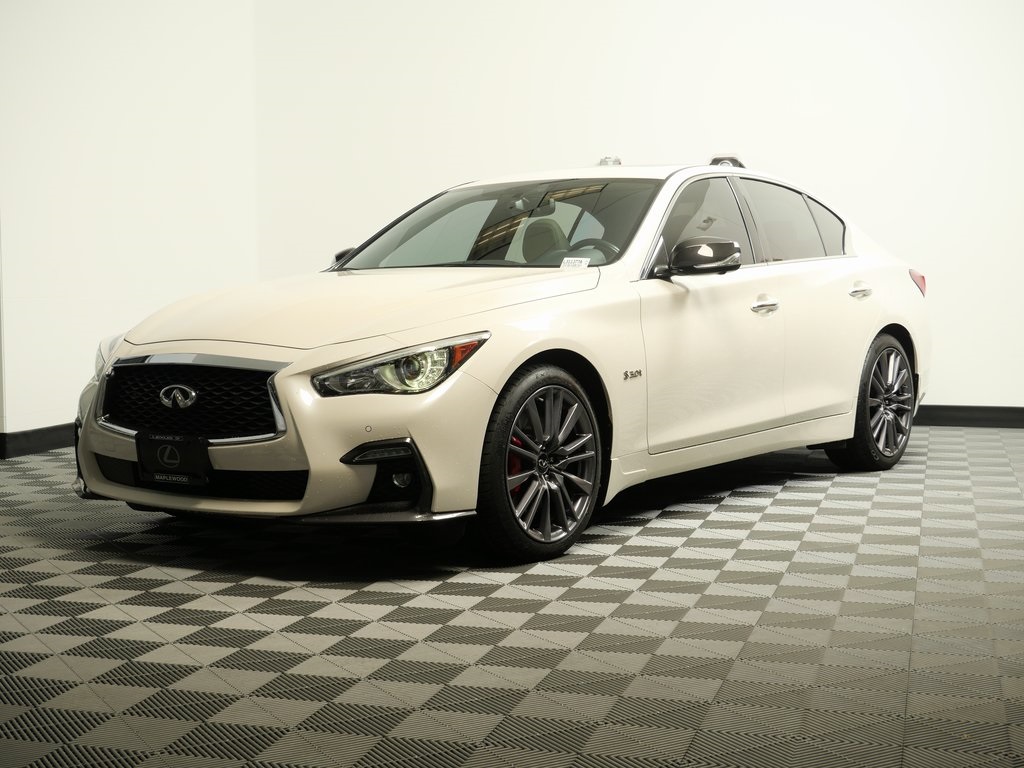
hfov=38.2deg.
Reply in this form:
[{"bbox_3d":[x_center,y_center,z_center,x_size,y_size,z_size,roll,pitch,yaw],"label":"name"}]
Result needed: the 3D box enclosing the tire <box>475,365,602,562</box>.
[{"bbox_3d":[0.044,0.250,4.967,0.245,0.675,0.675,2,5,37],"label":"tire"}]

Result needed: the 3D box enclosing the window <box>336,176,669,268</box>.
[{"bbox_3d":[-0.056,-0.642,6.068,1.370,0.110,0.790,2,37,37],"label":"window"}]

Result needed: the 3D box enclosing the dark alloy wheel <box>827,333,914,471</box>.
[{"bbox_3d":[1.748,0.089,7.246,0.265,0.670,0.670,2,5,37],"label":"dark alloy wheel"}]

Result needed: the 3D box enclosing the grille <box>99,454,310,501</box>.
[{"bbox_3d":[-1.043,0.298,4.805,1.010,0.120,0.120,2,5,37],"label":"grille"}]

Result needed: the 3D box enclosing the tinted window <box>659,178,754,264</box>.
[{"bbox_3d":[0.717,-0.644,5.873,0.090,0.440,0.920,-31,-15,34],"label":"tinted window"}]

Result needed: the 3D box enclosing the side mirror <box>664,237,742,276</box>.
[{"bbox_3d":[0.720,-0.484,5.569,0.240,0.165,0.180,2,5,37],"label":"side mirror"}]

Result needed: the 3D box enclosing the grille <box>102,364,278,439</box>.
[{"bbox_3d":[-1.044,0.051,4.789,0.850,0.230,0.110,2,5,37],"label":"grille"}]

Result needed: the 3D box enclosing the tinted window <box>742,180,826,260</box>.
[{"bbox_3d":[1.204,-0.714,6.518,0.090,0.420,0.780,-31,-15,34],"label":"tinted window"}]

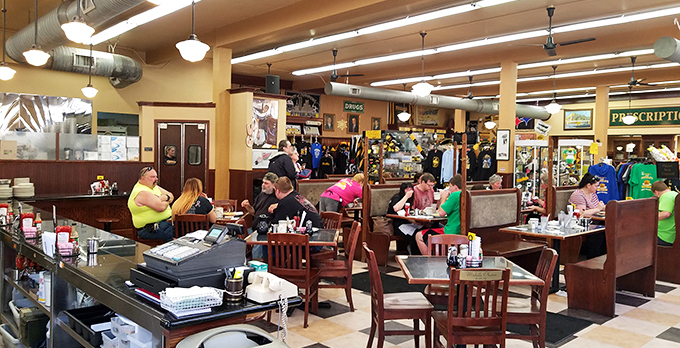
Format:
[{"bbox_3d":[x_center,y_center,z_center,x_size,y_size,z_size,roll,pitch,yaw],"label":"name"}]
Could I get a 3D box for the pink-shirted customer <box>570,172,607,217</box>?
[{"bbox_3d":[3.672,0.703,7.575,0.520,1.350,0.720,-1,3,-42],"label":"pink-shirted customer"}]

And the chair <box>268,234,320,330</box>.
[{"bbox_3d":[-0.450,0.994,4.970,0.440,0.900,0.530,1,2,11],"label":"chair"}]

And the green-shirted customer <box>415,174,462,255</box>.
[{"bbox_3d":[1.374,0.687,6.861,0.480,1.340,0.700,-1,3,-42],"label":"green-shirted customer"}]

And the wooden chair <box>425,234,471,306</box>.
[{"bbox_3d":[0.950,1.029,4.490,0.440,0.900,0.520,1,2,10],"label":"wooden chair"}]

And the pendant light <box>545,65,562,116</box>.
[{"bbox_3d":[5.414,-2.105,12.918,0.420,1.221,0.420,1,2,0],"label":"pendant light"}]

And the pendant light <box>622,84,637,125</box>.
[{"bbox_3d":[8.276,-1.964,14.600,0.400,1.130,0.400,1,2,0],"label":"pendant light"}]

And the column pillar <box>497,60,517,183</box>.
[{"bbox_3d":[3.468,-0.496,10.488,0.250,3.500,0.250,-1,3,-42],"label":"column pillar"}]

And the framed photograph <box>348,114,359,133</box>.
[{"bbox_3d":[0.494,-1.781,18.185,0.540,0.670,0.050,-1,3,-42],"label":"framed photograph"}]

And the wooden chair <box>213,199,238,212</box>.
[{"bbox_3d":[-1.770,0.878,7.680,0.440,0.900,0.520,1,2,-1],"label":"wooden chair"}]

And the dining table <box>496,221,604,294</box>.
[{"bbox_3d":[2.633,1.053,6.312,1.200,0.760,0.790,-1,3,-42],"label":"dining table"}]

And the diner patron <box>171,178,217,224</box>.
[{"bbox_3d":[-1.800,0.713,6.450,0.540,1.320,0.780,1,2,19],"label":"diner patron"}]

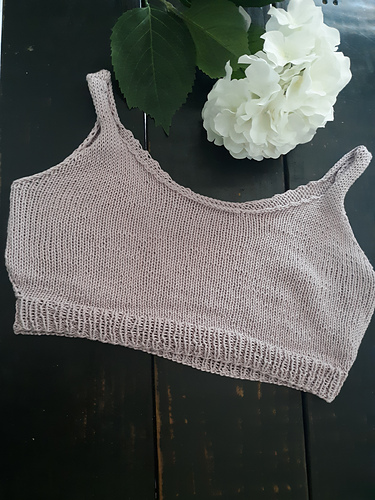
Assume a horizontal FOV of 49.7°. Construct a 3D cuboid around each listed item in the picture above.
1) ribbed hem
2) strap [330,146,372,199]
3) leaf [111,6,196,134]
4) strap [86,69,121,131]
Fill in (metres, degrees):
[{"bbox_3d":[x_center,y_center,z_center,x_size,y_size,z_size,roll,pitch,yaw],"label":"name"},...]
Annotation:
[{"bbox_3d":[-0.007,0.096,0.409,0.346,0.014,0.048,12,81,-1],"label":"ribbed hem"},{"bbox_3d":[0.180,-0.089,0.446,0.030,0.012,0.063,40,82,3],"label":"strap"},{"bbox_3d":[-0.034,-0.197,0.442,0.093,0.020,0.153,-7,82,-4],"label":"leaf"},{"bbox_3d":[-0.092,-0.163,0.443,0.028,0.012,0.073,-11,82,-4],"label":"strap"}]

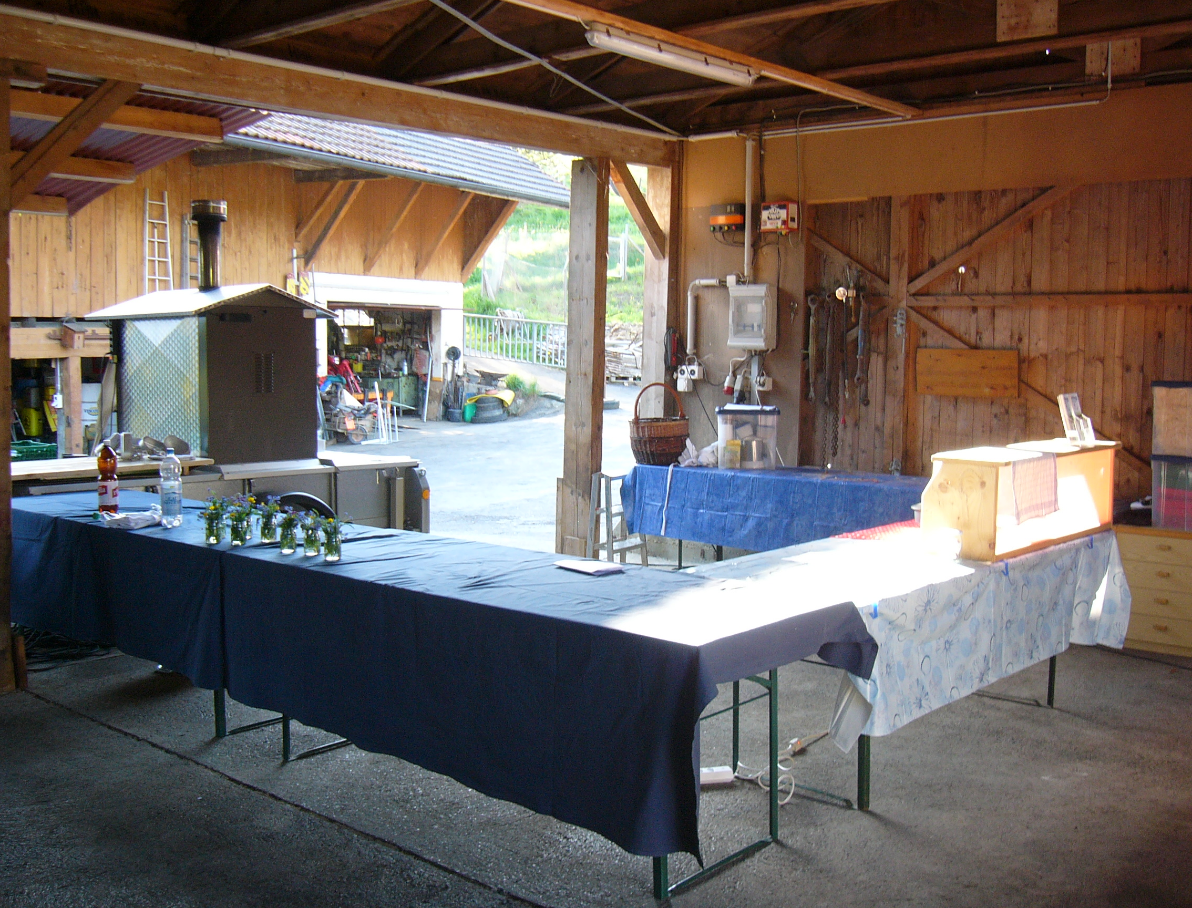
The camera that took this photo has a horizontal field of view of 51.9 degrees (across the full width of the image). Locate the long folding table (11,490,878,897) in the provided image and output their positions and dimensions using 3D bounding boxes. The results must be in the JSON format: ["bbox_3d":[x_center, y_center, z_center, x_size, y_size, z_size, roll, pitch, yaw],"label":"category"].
[{"bbox_3d":[-1.144,0.737,4.970,4.369,0.798,0.820,5,7,39],"label":"long folding table"}]

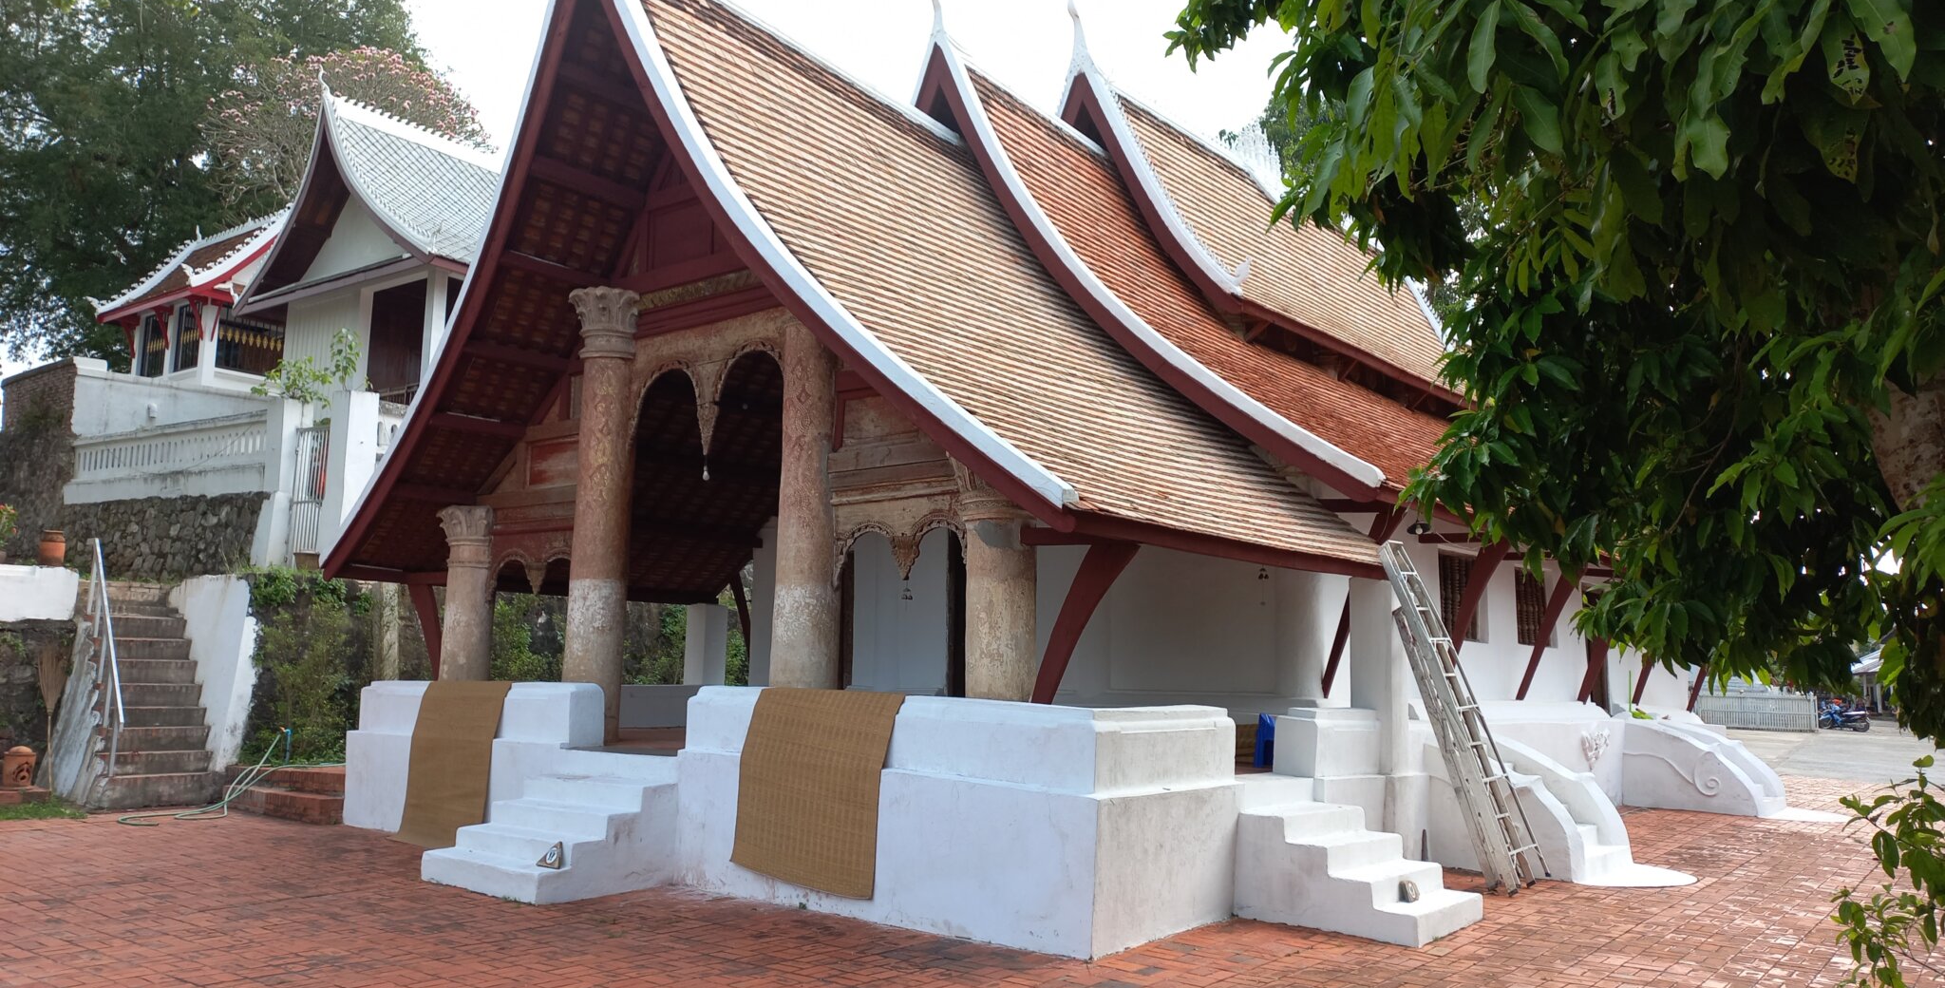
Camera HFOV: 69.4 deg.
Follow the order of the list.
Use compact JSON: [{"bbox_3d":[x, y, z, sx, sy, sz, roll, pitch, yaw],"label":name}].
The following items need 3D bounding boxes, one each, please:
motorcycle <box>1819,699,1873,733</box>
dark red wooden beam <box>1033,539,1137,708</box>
[{"bbox_3d":[32.289,8.230,52.000,1.900,1.100,0.700,-6,-10,45],"label":"motorcycle"},{"bbox_3d":[0.658,0.805,8.560,0.720,1.000,0.120,-4,-9,38],"label":"dark red wooden beam"}]

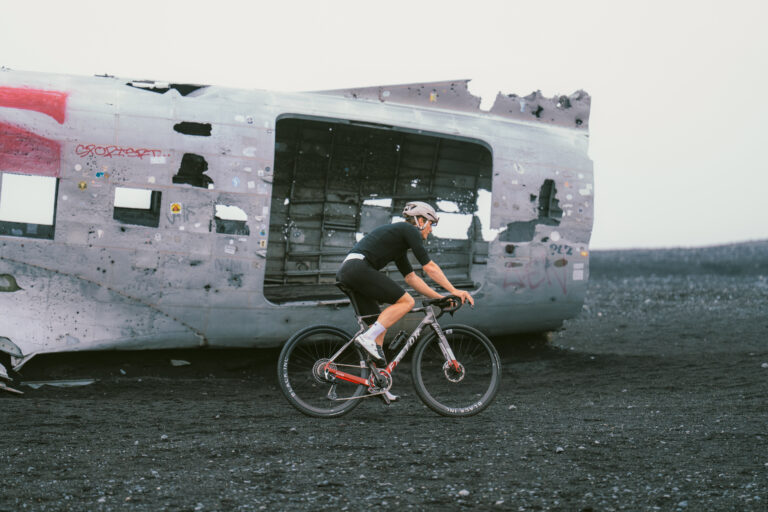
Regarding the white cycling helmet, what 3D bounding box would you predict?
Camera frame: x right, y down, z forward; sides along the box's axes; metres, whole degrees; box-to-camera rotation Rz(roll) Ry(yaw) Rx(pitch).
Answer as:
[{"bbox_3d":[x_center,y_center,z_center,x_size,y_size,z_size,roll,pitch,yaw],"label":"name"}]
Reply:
[{"bbox_3d":[0.275,-0.324,26.168,0.275,0.165,0.205,10,-3,-16],"label":"white cycling helmet"}]

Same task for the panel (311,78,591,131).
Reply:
[{"bbox_3d":[0.654,-1.466,33.200,2.660,0.450,0.150,3,0,-7],"label":"panel"}]

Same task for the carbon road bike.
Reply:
[{"bbox_3d":[0.046,0.709,26.100,1.740,1.020,0.450,0,0,-17],"label":"carbon road bike"}]

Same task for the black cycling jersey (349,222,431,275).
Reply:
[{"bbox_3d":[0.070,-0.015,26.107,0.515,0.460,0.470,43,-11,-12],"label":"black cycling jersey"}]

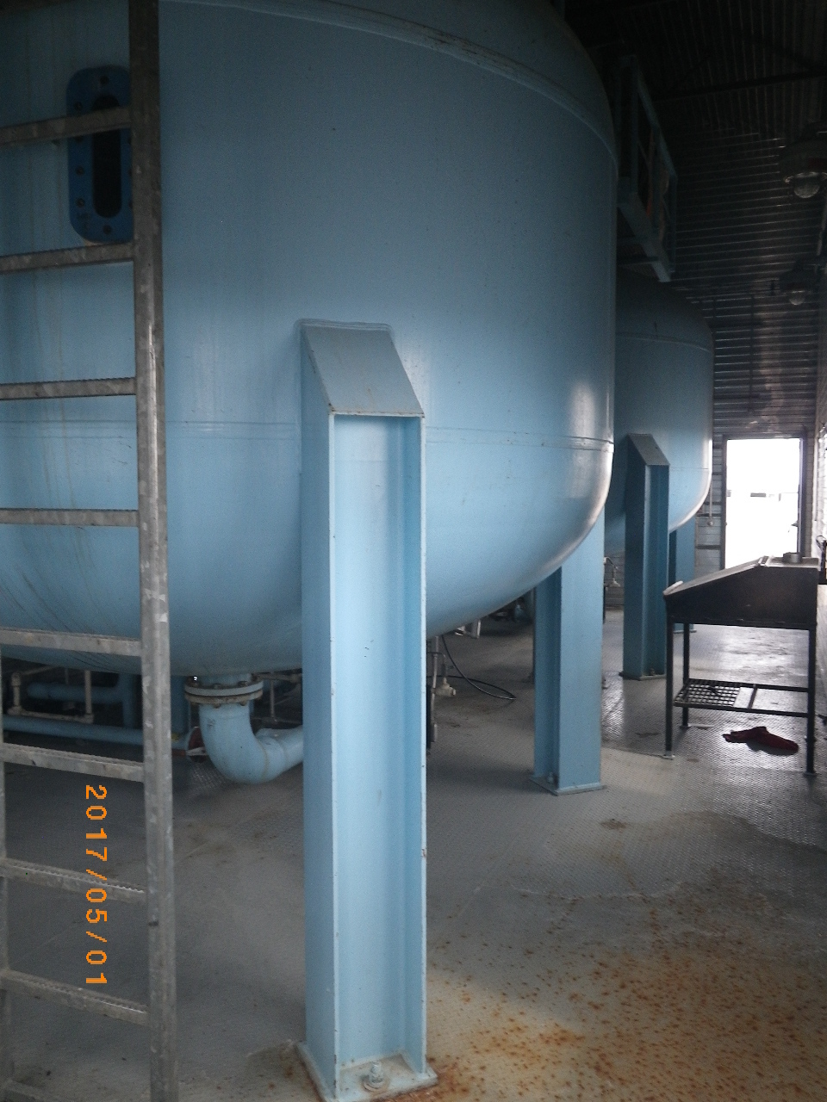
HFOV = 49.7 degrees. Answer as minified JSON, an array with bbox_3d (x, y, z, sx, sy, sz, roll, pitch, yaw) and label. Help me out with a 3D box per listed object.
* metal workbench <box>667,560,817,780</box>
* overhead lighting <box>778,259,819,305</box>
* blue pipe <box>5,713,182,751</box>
[{"bbox_3d":[1.949,0.620,5.314,0.820,1.129,0.763,2,4,22],"label":"metal workbench"},{"bbox_3d":[3.833,-2.678,8.874,0.376,0.449,0.366,2,4,22],"label":"overhead lighting"},{"bbox_3d":[-2.012,1.086,5.378,1.421,0.091,0.091,2,4,22],"label":"blue pipe"}]

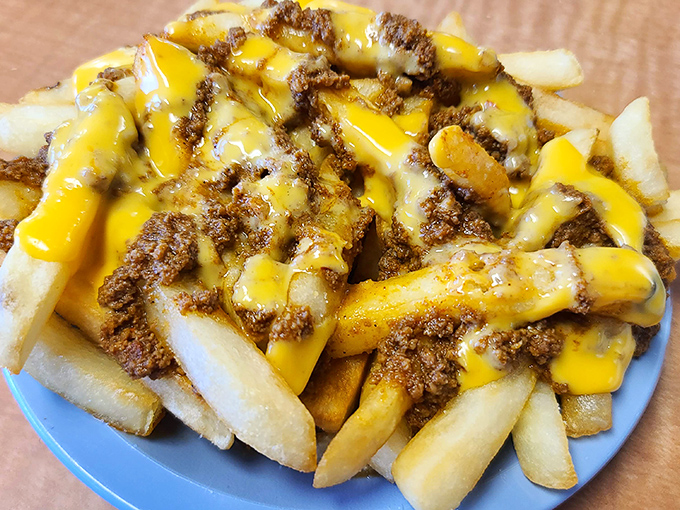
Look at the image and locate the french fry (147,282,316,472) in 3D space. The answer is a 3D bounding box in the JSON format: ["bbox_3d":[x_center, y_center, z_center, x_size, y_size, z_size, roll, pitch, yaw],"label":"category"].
[{"bbox_3d":[-0.029,0.033,0.133,0.056,0.014,0.018,47,65,3],"label":"french fry"}]

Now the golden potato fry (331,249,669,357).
[{"bbox_3d":[0.045,0.014,0.141,0.092,0.017,0.019,-5,56,-2],"label":"golden potato fry"}]

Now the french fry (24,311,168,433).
[{"bbox_3d":[-0.077,0.036,0.149,0.049,0.013,0.013,27,34,13],"label":"french fry"}]

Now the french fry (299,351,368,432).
[{"bbox_3d":[0.000,0.036,0.147,0.015,0.013,0.029,19,86,11],"label":"french fry"}]

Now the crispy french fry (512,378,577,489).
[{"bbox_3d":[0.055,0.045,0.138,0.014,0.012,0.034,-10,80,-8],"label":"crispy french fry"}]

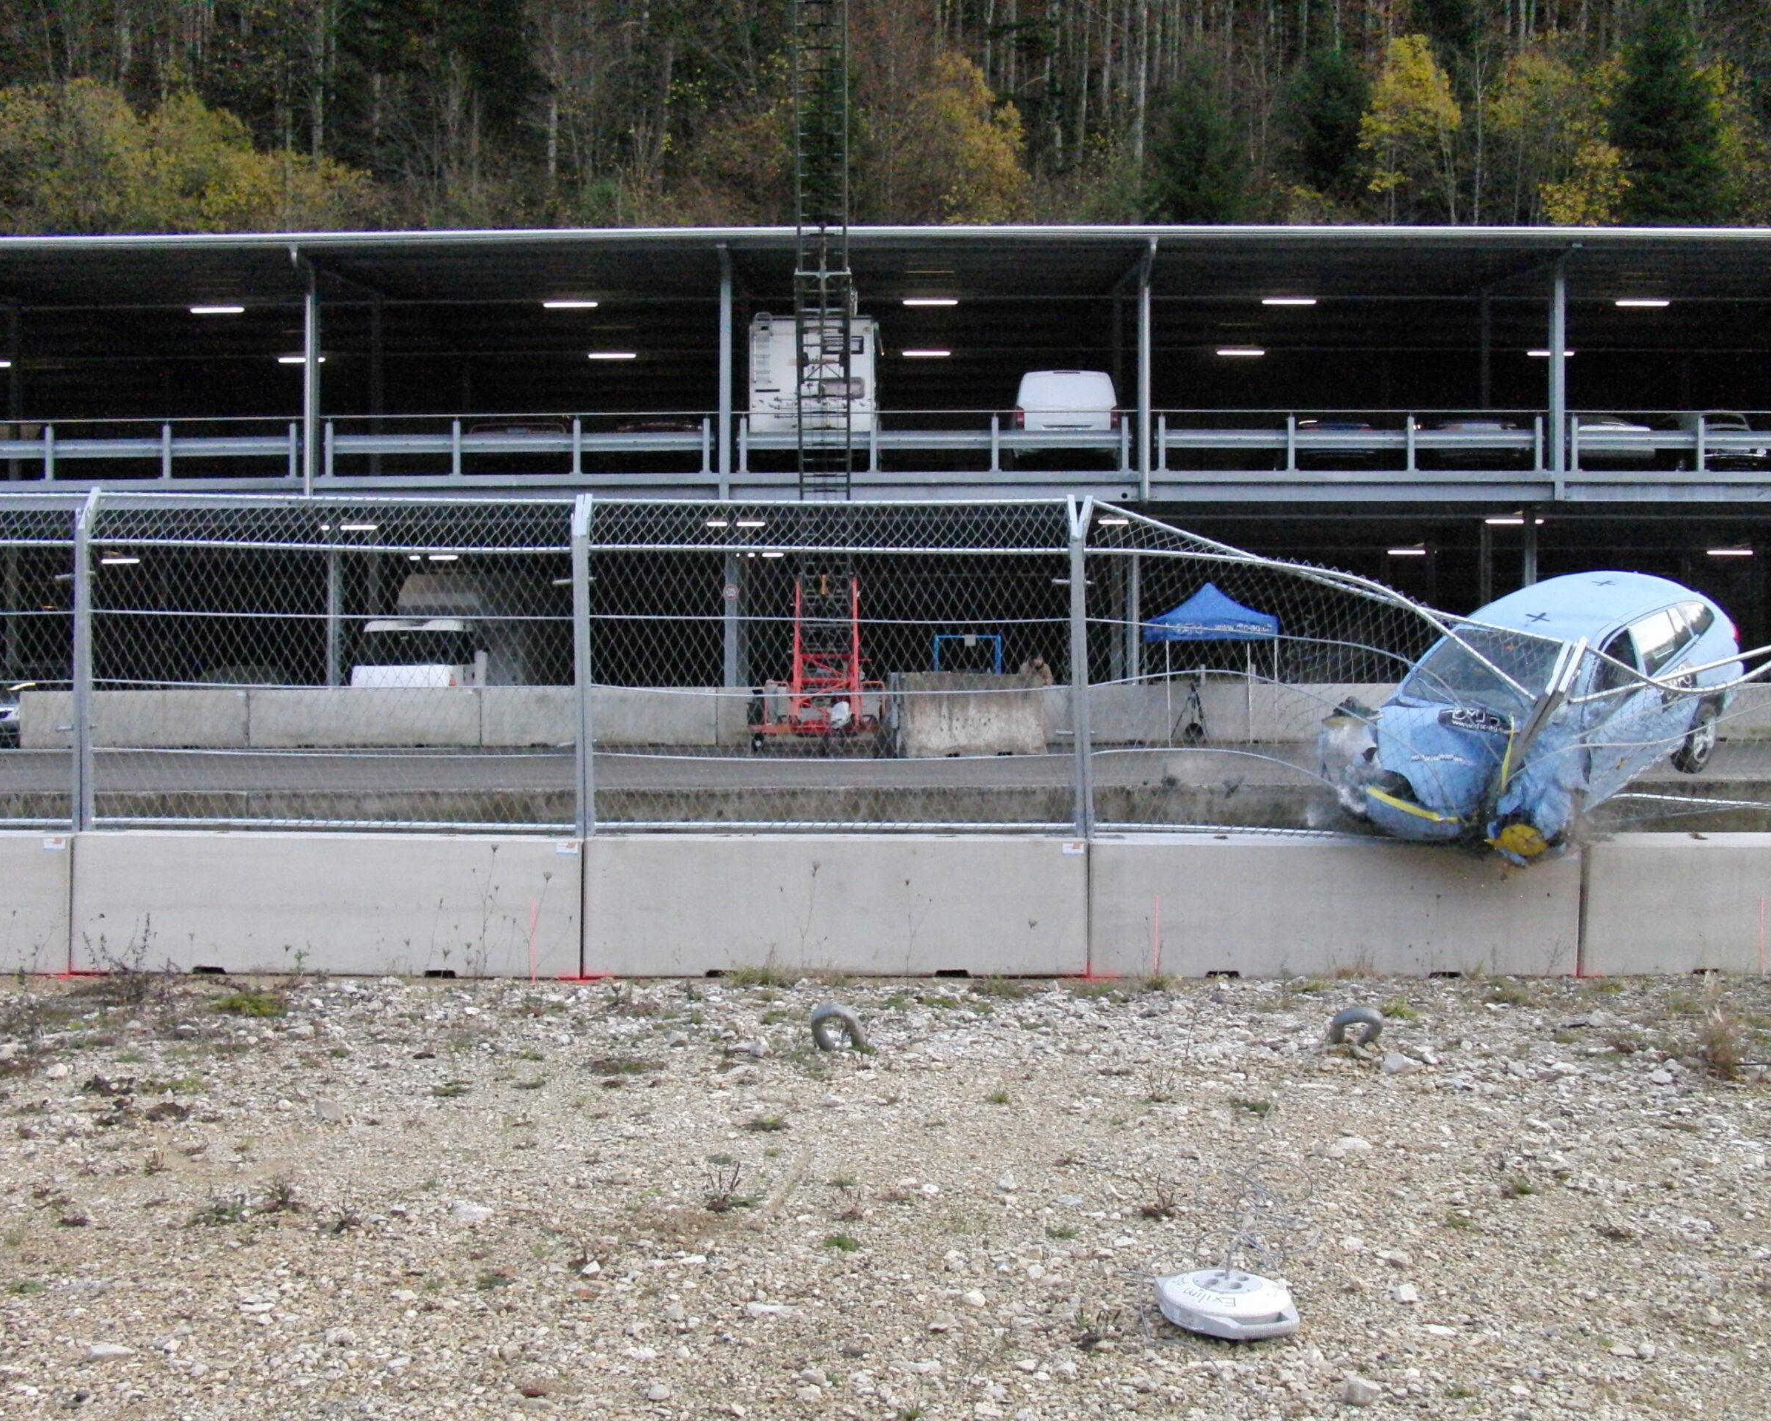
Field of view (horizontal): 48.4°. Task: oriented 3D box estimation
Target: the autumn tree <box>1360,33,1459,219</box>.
[{"bbox_3d":[19.980,-21.600,75.000,3.900,8.200,3.800,0,1,0],"label":"autumn tree"}]

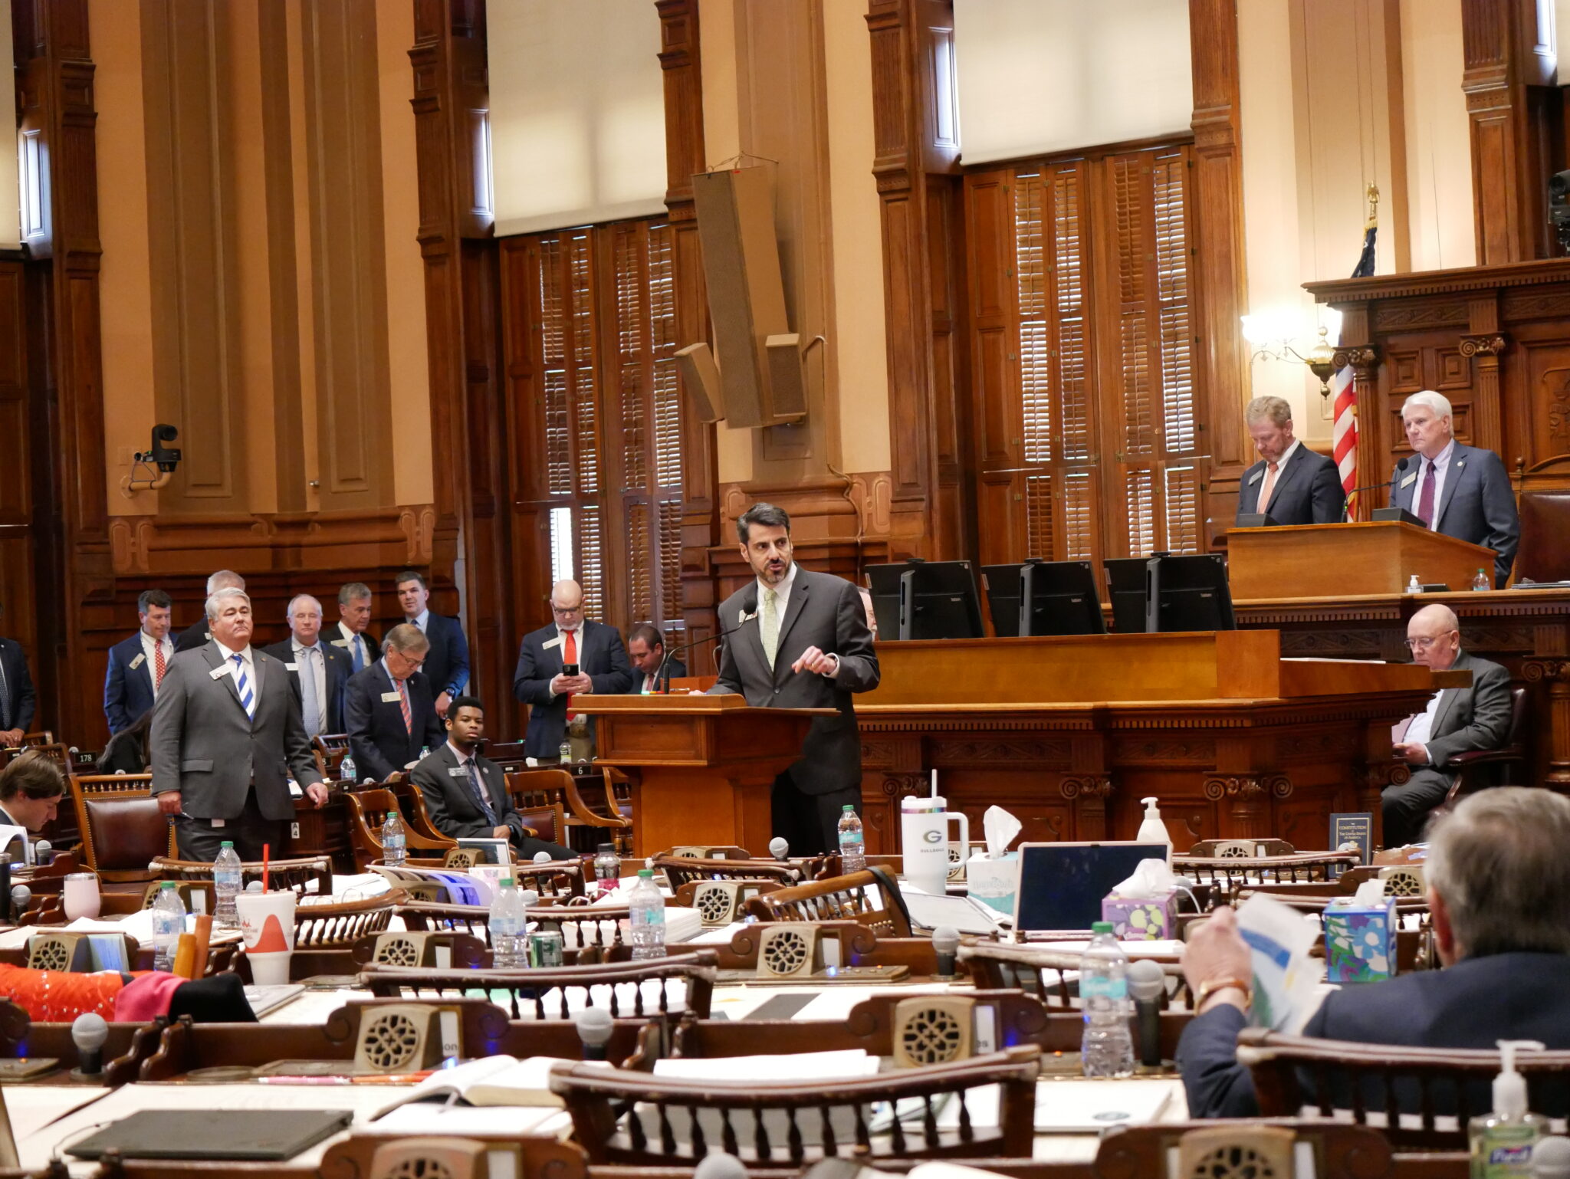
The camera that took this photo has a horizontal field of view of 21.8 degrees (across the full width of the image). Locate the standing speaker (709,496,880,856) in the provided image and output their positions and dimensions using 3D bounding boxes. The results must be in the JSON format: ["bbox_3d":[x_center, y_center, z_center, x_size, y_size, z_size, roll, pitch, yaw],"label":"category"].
[{"bbox_3d":[0.059,0.637,12.748,0.580,1.820,0.420,-2,0,34],"label":"standing speaker"}]

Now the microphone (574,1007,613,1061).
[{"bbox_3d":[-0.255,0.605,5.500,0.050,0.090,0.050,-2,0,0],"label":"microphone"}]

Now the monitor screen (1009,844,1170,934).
[{"bbox_3d":[0.608,0.588,8.050,0.315,0.205,0.020,-2,-17,16],"label":"monitor screen"}]

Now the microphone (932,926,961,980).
[{"bbox_3d":[0.292,0.659,7.400,0.053,0.097,0.053,-2,0,0],"label":"microphone"}]

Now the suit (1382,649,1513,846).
[{"bbox_3d":[2.346,0.721,14.700,0.700,1.000,0.540,-2,0,-35],"label":"suit"}]

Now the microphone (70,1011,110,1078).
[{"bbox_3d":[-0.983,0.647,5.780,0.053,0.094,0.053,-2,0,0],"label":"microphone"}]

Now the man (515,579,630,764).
[{"bbox_3d":[-0.980,0.837,18.800,0.570,1.750,0.420,-2,0,-2],"label":"man"}]

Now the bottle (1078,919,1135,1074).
[{"bbox_3d":[0.449,0.573,5.700,0.070,0.216,0.070,-2,0,0],"label":"bottle"}]

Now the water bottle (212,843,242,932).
[{"bbox_3d":[-1.368,0.729,10.050,0.069,0.215,0.069,-2,0,0],"label":"water bottle"}]

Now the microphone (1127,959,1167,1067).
[{"bbox_3d":[0.491,0.572,5.520,0.050,0.148,0.050,-2,0,0],"label":"microphone"}]

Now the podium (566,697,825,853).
[{"bbox_3d":[-0.227,0.898,12.100,0.500,1.180,0.720,-2,0,-41],"label":"podium"}]

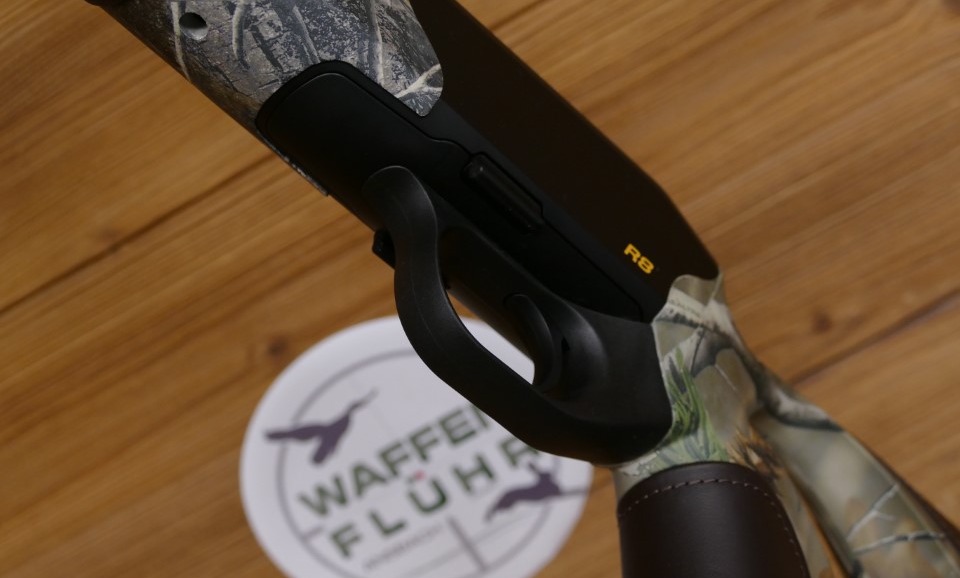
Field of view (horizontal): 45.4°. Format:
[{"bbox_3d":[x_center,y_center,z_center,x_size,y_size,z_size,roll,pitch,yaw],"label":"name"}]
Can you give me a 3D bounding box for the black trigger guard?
[{"bbox_3d":[0.009,0.012,0.320,0.108,0.043,0.029,40,133,-14],"label":"black trigger guard"}]

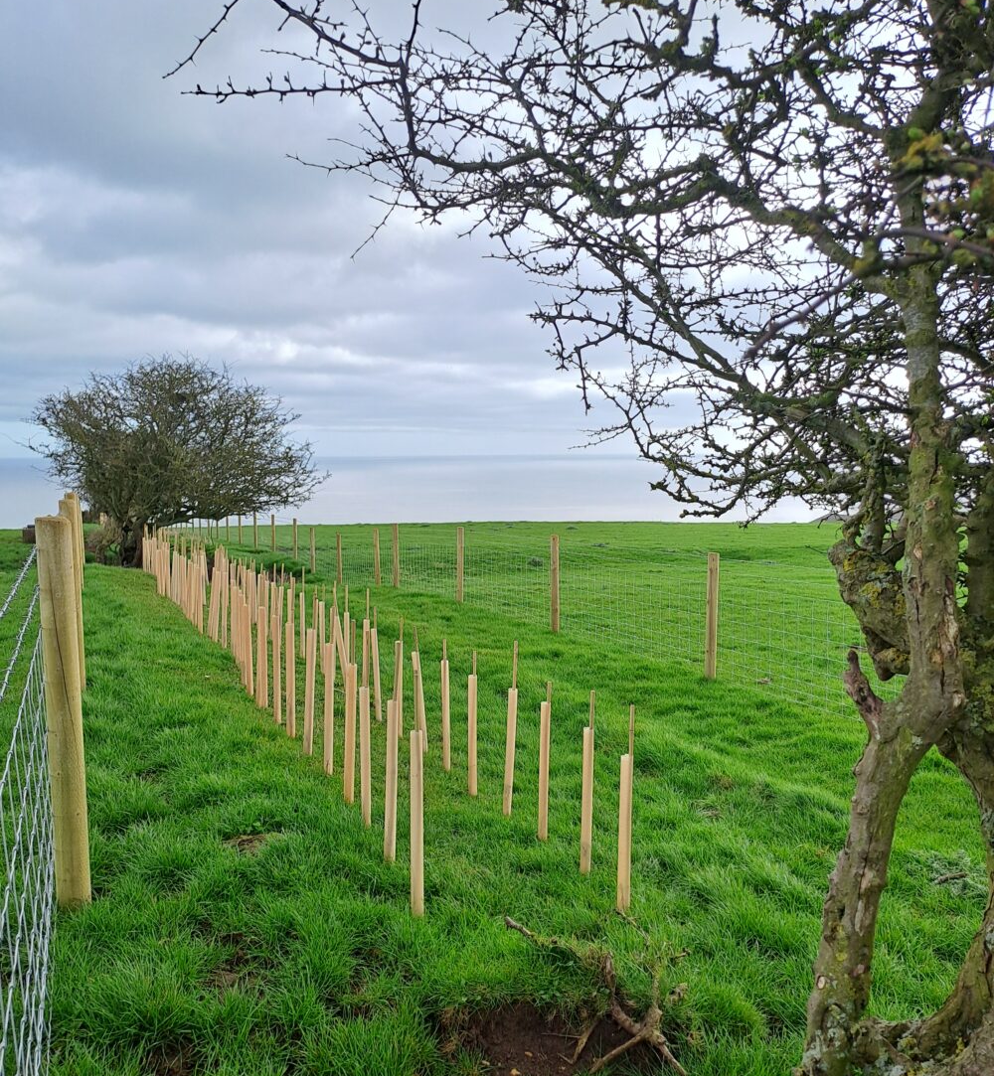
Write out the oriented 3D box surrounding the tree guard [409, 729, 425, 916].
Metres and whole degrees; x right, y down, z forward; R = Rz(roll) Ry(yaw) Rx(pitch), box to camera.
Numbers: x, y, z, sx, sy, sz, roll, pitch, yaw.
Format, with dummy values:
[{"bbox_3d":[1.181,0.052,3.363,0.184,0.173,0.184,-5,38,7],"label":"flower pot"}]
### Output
[{"bbox_3d":[-0.254,0.903,3.032,0.042,0.600,0.042,0,5,0],"label":"tree guard"}]

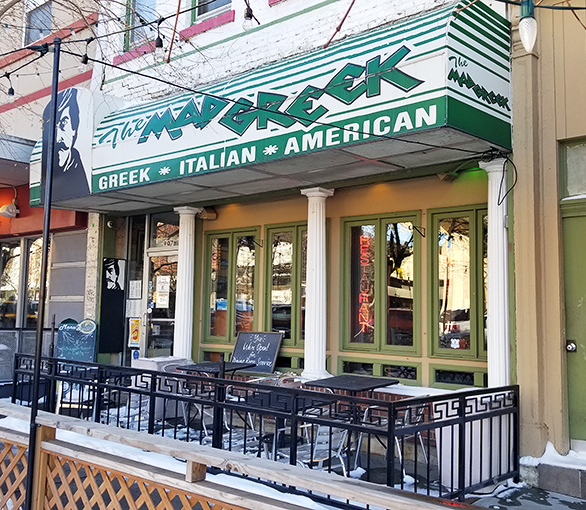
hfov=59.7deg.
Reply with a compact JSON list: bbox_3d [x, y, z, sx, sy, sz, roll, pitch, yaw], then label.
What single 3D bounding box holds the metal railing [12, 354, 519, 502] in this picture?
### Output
[{"bbox_3d":[-0.854,1.698,5.751,6.130,0.870,1.500,-3,-7,34],"label":"metal railing"}]

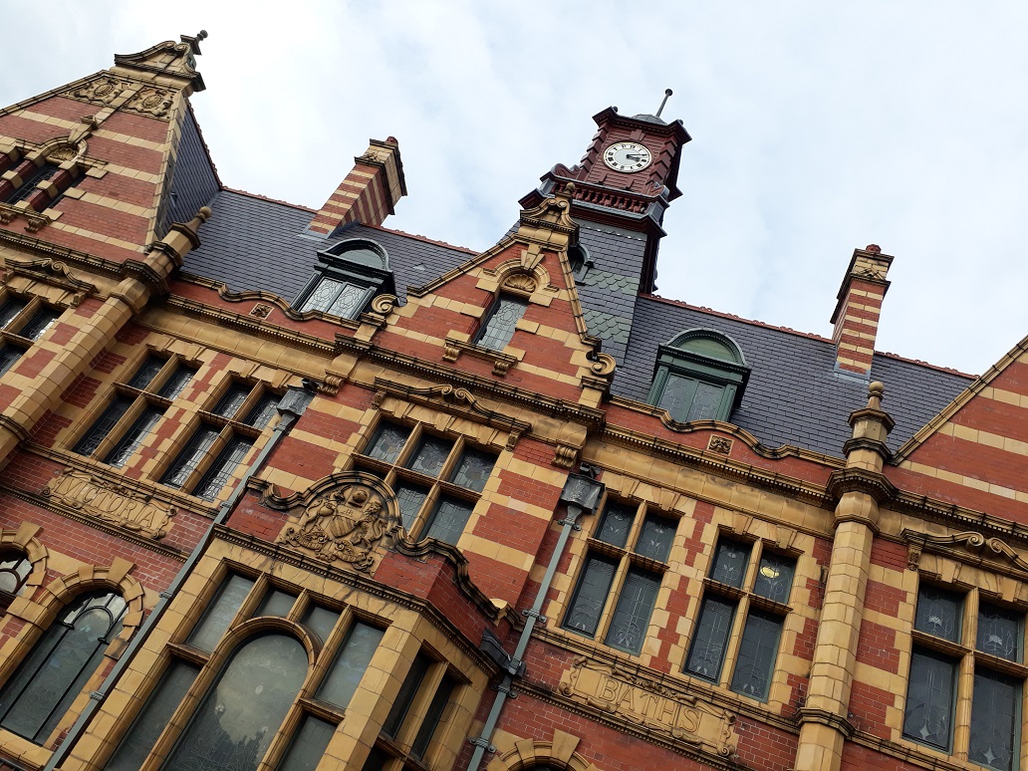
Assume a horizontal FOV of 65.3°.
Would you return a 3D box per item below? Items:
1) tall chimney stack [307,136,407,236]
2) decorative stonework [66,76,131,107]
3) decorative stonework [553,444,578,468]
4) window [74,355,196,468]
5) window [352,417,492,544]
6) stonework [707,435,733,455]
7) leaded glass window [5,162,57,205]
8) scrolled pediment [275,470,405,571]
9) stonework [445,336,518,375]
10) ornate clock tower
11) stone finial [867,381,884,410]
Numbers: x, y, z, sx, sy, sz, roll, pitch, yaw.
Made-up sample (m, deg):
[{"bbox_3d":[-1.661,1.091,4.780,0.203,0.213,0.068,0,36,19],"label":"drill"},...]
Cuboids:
[{"bbox_3d":[-4.034,-4.853,21.379,0.840,4.340,1.730,16,-34,15],"label":"tall chimney stack"},{"bbox_3d":[-9.704,-6.920,18.569,1.410,1.012,0.150,16,-34,15],"label":"decorative stonework"},{"bbox_3d":[0.772,1.120,12.179,0.321,0.352,0.240,16,-34,15],"label":"decorative stonework"},{"bbox_3d":[-6.490,0.398,13.836,1.265,2.367,0.300,16,-34,15],"label":"window"},{"bbox_3d":[-1.607,1.641,12.267,2.192,2.359,0.300,16,-34,15],"label":"window"},{"bbox_3d":[3.259,0.928,12.646,0.368,0.329,0.090,16,-34,15],"label":"stonework"},{"bbox_3d":[-10.035,-4.167,16.879,0.787,1.591,0.160,16,-34,15],"label":"leaded glass window"},{"bbox_3d":[-2.123,1.702,10.294,1.407,1.287,0.300,16,-34,15],"label":"scrolled pediment"},{"bbox_3d":[-0.631,-0.417,13.449,1.291,0.457,0.220,16,-34,15],"label":"stonework"},{"bbox_3d":[2.714,-4.859,20.980,3.660,10.000,3.660,16,-34,15],"label":"ornate clock tower"},{"bbox_3d":[5.507,0.195,12.256,0.230,0.660,0.230,16,-34,15],"label":"stone finial"}]

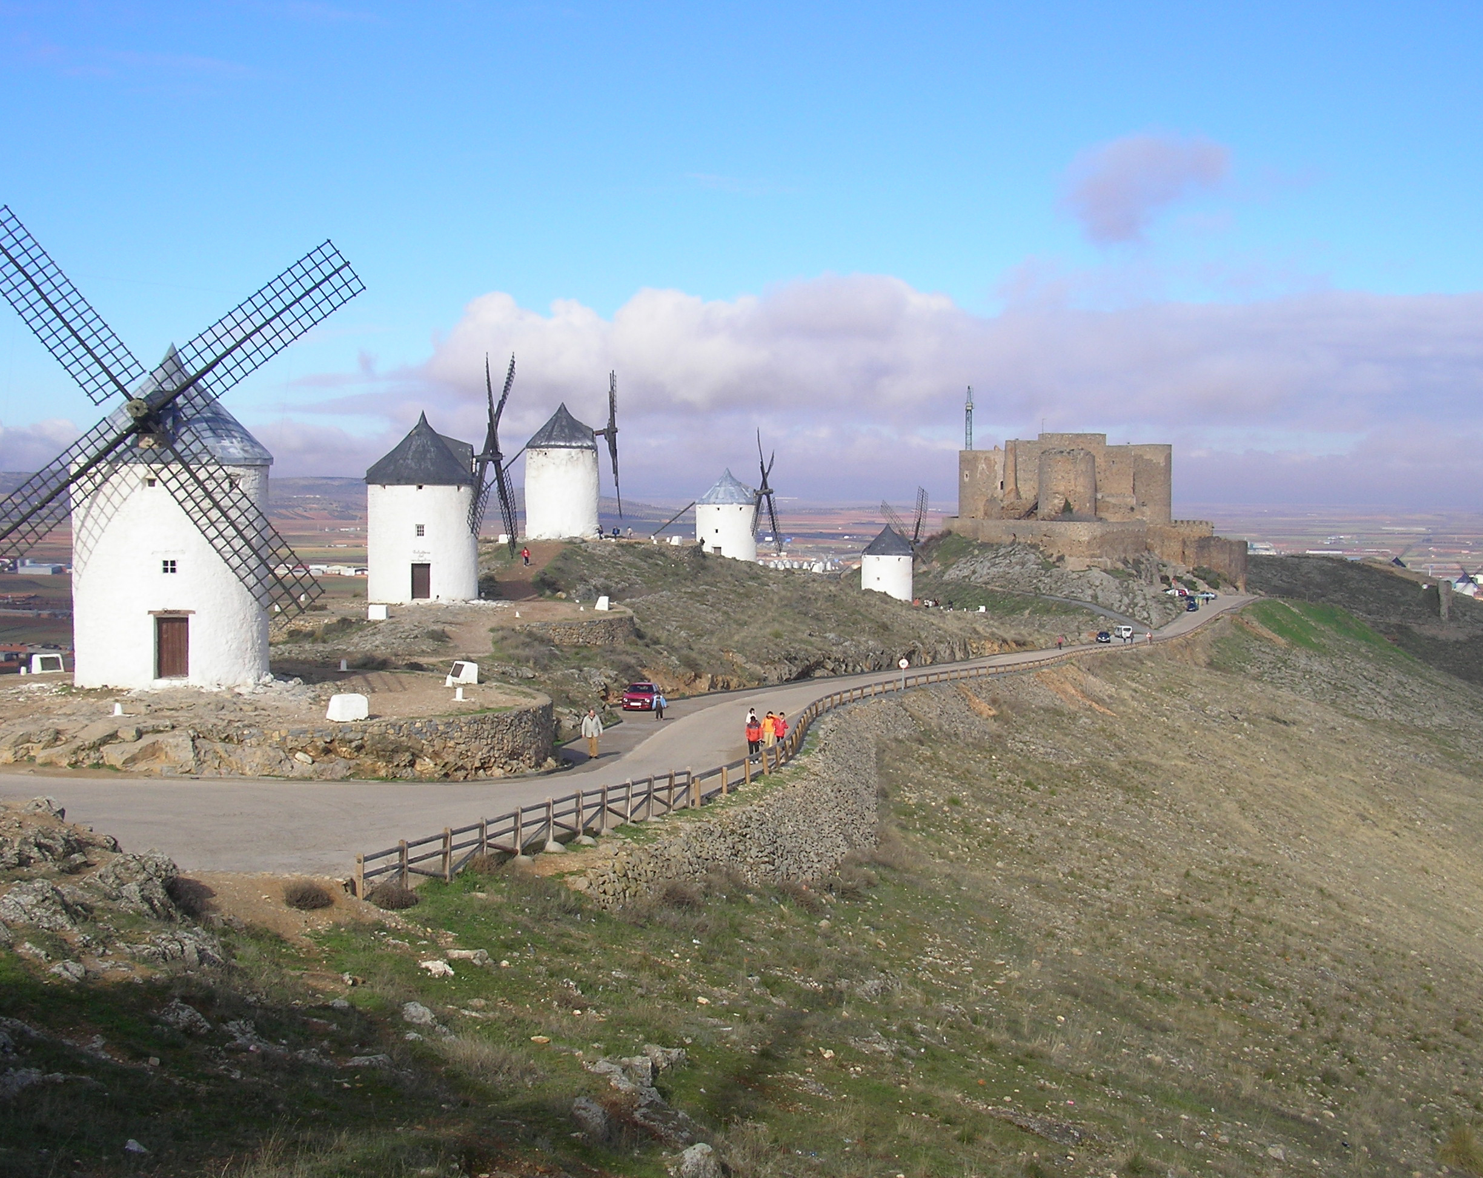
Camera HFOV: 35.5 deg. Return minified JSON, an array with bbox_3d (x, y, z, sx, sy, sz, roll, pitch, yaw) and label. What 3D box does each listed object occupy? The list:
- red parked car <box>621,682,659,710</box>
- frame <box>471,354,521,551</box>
[{"bbox_3d":[-5.162,5.506,118.000,1.660,1.430,4.000,0,2,5],"label":"red parked car"},{"bbox_3d":[-14.938,-8.084,140.500,1.900,12.500,13.200,0,2,3],"label":"frame"}]

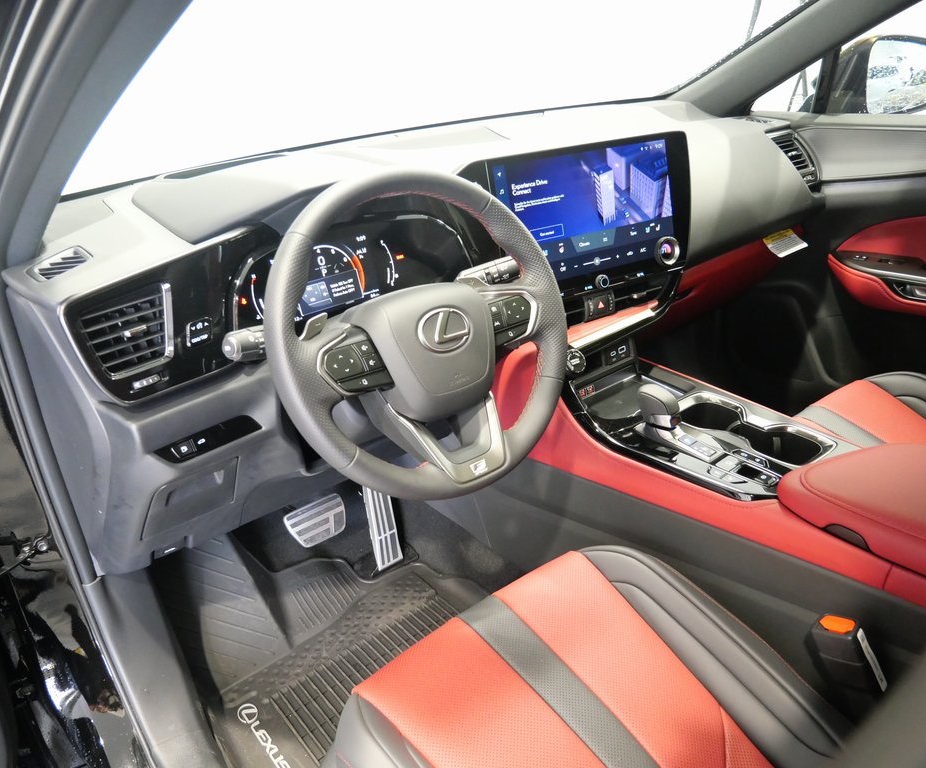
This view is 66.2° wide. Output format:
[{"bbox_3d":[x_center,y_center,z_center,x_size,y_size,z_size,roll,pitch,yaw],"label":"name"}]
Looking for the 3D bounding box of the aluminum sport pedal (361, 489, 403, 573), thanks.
[{"bbox_3d":[-0.165,0.277,1.477,0.058,0.195,0.028,-18,-14,-28],"label":"aluminum sport pedal"}]

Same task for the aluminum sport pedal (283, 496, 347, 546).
[{"bbox_3d":[-0.280,0.266,1.360,0.117,0.073,0.025,-20,-11,-29],"label":"aluminum sport pedal"}]

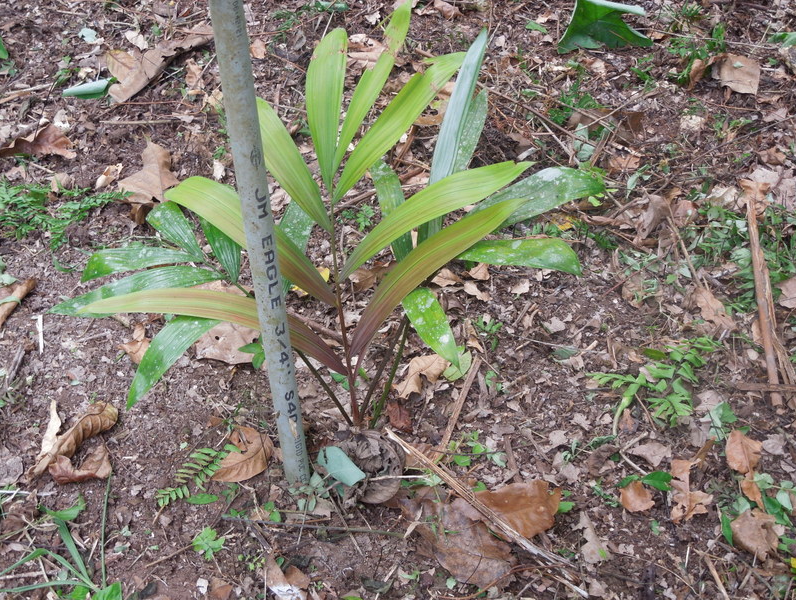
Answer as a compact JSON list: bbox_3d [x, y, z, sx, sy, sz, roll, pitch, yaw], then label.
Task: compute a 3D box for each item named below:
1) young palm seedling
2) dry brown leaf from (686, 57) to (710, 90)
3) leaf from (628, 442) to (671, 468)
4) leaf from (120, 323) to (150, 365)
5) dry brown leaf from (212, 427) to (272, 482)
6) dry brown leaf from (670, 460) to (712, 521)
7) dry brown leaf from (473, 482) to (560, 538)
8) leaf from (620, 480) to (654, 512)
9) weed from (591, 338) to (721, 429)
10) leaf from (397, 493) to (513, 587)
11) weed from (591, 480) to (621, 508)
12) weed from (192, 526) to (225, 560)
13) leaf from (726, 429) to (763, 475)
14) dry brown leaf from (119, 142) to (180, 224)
[{"bbox_3d":[-0.067,-0.081,1.482,0.600,0.480,0.360,-3,43,0],"label":"young palm seedling"},{"bbox_3d":[0.410,-0.316,1.950,0.030,0.045,0.035,-2,48,0],"label":"dry brown leaf"},{"bbox_3d":[0.279,0.167,1.552,0.043,0.012,0.029,23,49,26],"label":"leaf"},{"bbox_3d":[-0.312,0.052,1.687,0.044,0.018,0.048,-3,43,0],"label":"leaf"},{"bbox_3d":[-0.167,0.172,1.555,0.055,0.022,0.077,9,49,10],"label":"dry brown leaf"},{"bbox_3d":[0.314,0.204,1.506,0.045,0.016,0.084,4,43,8],"label":"dry brown leaf"},{"bbox_3d":[0.133,0.223,1.499,0.091,0.022,0.068,-9,49,-6],"label":"dry brown leaf"},{"bbox_3d":[0.253,0.207,1.487,0.036,0.016,0.034,-3,43,0],"label":"leaf"},{"bbox_3d":[0.289,0.094,1.583,0.143,0.048,0.105,-3,43,0],"label":"weed"},{"bbox_3d":[0.057,0.247,1.471,0.074,0.025,0.133,-28,48,-24],"label":"leaf"},{"bbox_3d":[0.220,0.206,1.491,0.032,0.016,0.030,-3,43,0],"label":"weed"},{"bbox_3d":[-0.199,0.256,1.485,0.028,0.015,0.029,25,50,27],"label":"weed"},{"bbox_3d":[0.378,0.167,1.541,0.037,0.018,0.049,18,47,22],"label":"leaf"},{"bbox_3d":[-0.321,-0.157,1.841,0.077,0.040,0.129,14,51,14],"label":"dry brown leaf"}]

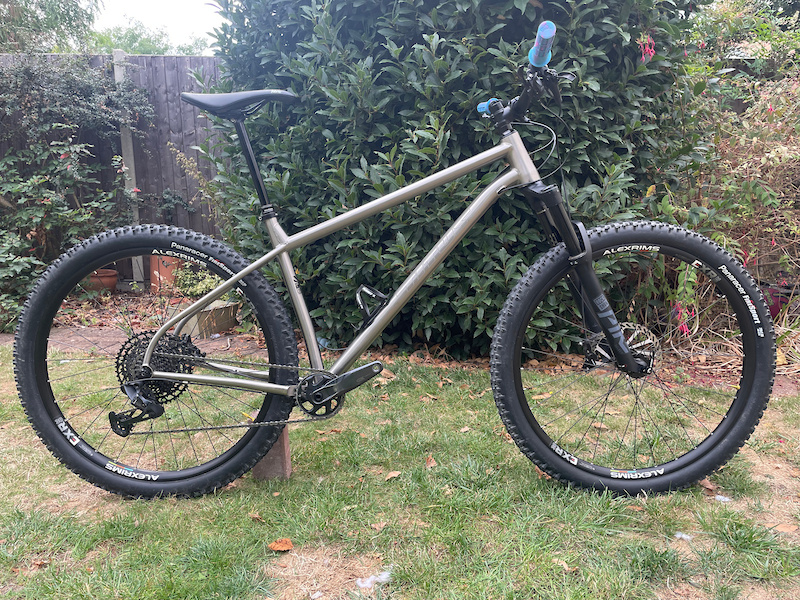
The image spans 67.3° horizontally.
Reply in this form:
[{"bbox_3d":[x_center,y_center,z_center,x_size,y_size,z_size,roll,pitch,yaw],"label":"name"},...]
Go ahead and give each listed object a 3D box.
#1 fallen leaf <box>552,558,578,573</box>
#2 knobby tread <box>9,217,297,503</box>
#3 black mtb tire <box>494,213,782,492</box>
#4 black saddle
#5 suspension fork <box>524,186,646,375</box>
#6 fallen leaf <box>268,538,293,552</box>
[{"bbox_3d":[0.361,0.580,1.315,0.057,0.015,0.036,-3,10,-15],"label":"fallen leaf"},{"bbox_3d":[-0.637,0.178,1.585,0.742,0.742,0.061,-1,8,0],"label":"knobby tread"},{"bbox_3d":[0.611,0.167,1.583,0.742,0.742,0.061,-1,8,0],"label":"black mtb tire"},{"bbox_3d":[-0.396,-0.485,1.492,0.285,0.078,0.145,-1,8,0],"label":"black saddle"},{"bbox_3d":[0.473,-0.054,1.552,0.116,0.560,0.175,-23,7,3],"label":"suspension fork"},{"bbox_3d":[-0.278,0.571,1.398,0.060,0.016,0.045,-1,10,0],"label":"fallen leaf"}]

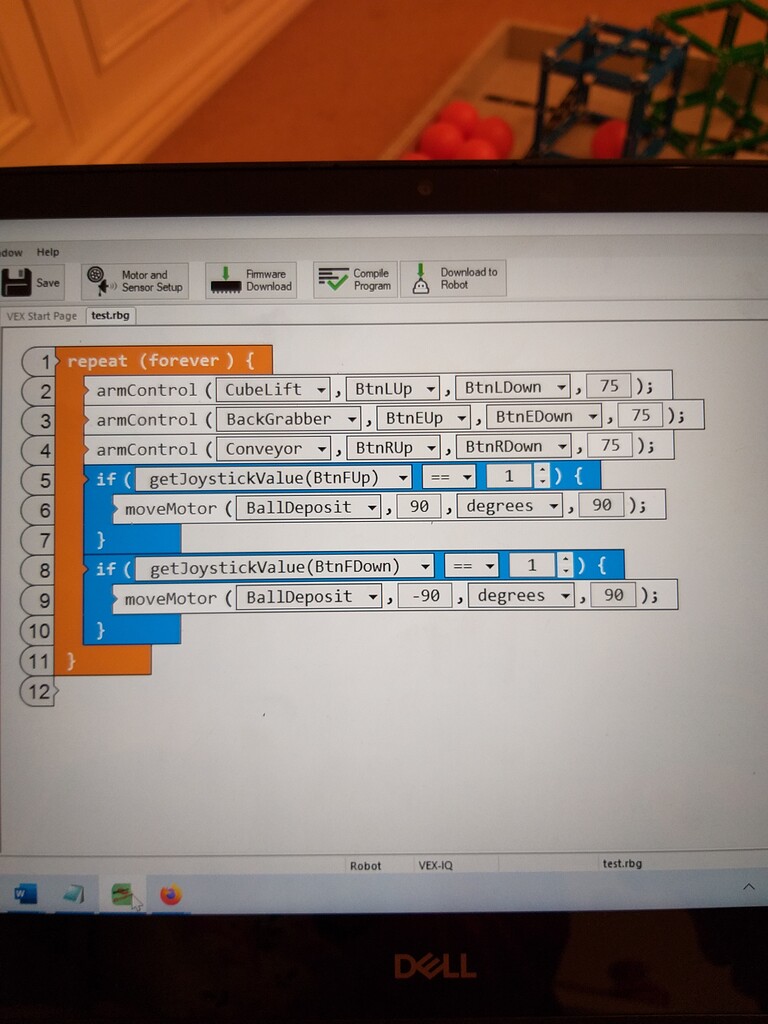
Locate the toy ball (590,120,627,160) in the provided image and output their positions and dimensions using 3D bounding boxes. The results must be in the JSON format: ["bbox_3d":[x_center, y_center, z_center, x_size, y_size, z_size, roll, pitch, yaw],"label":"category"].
[{"bbox_3d":[0.404,-0.648,1.356,0.076,0.076,0.076,-2,54,3],"label":"toy ball"}]

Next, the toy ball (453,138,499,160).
[{"bbox_3d":[0.162,-0.612,1.351,0.076,0.076,0.076,-2,54,3],"label":"toy ball"}]

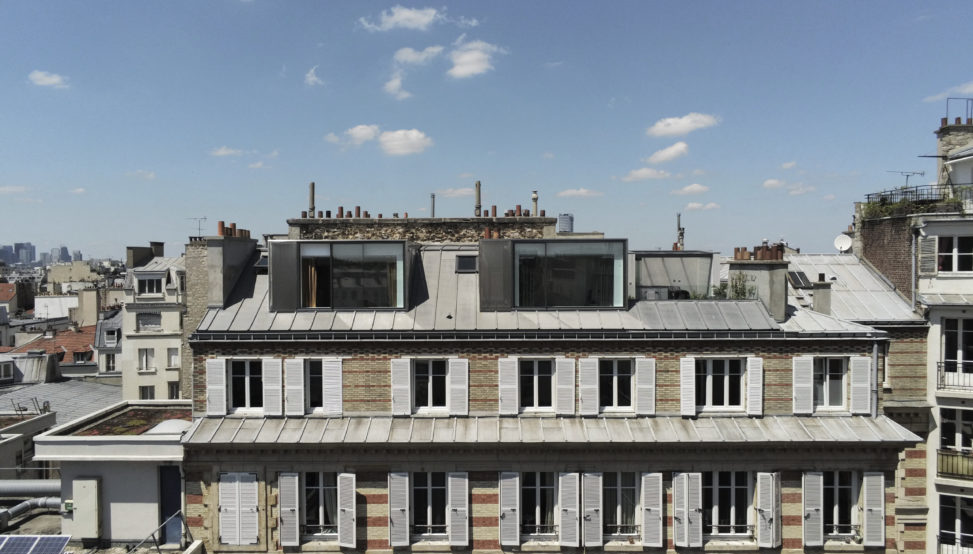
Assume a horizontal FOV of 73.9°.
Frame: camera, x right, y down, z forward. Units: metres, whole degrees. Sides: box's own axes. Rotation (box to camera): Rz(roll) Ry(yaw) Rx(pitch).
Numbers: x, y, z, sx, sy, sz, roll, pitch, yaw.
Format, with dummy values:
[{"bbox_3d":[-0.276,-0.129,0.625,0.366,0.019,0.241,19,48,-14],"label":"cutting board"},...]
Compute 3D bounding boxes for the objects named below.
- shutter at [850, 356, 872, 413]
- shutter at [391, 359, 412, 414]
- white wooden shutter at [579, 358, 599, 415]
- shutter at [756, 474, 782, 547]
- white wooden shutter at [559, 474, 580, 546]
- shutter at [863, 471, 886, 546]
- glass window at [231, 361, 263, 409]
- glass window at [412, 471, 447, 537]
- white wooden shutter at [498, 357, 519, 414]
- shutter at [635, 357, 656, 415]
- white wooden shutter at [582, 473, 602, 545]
[{"bbox_3d":[10.869,3.158,18.779,0.622,1.648,0.050,0,1,0],"label":"shutter"},{"bbox_3d":[-2.548,3.303,19.383,0.600,1.678,0.050,0,1,0],"label":"shutter"},{"bbox_3d":[3.119,3.316,19.580,0.575,1.710,0.050,0,1,0],"label":"white wooden shutter"},{"bbox_3d":[7.972,6.574,18.220,0.680,2.100,0.160,0,1,0],"label":"shutter"},{"bbox_3d":[2.413,6.770,18.762,0.577,2.162,0.050,0,1,6],"label":"white wooden shutter"},{"bbox_3d":[11.011,6.598,18.350,0.624,2.083,0.060,0,1,2],"label":"shutter"},{"bbox_3d":[-7.284,3.297,19.686,1.145,1.558,0.100,0,1,0],"label":"glass window"},{"bbox_3d":[-1.700,6.754,19.280,1.030,1.980,0.080,0,1,0],"label":"glass window"},{"bbox_3d":[0.656,3.194,18.862,0.583,1.640,0.050,0,1,0],"label":"white wooden shutter"},{"bbox_3d":[4.638,3.189,18.830,0.567,1.637,0.050,0,1,0],"label":"shutter"},{"bbox_3d":[3.019,6.598,18.330,0.572,2.101,0.050,0,1,-8],"label":"white wooden shutter"}]

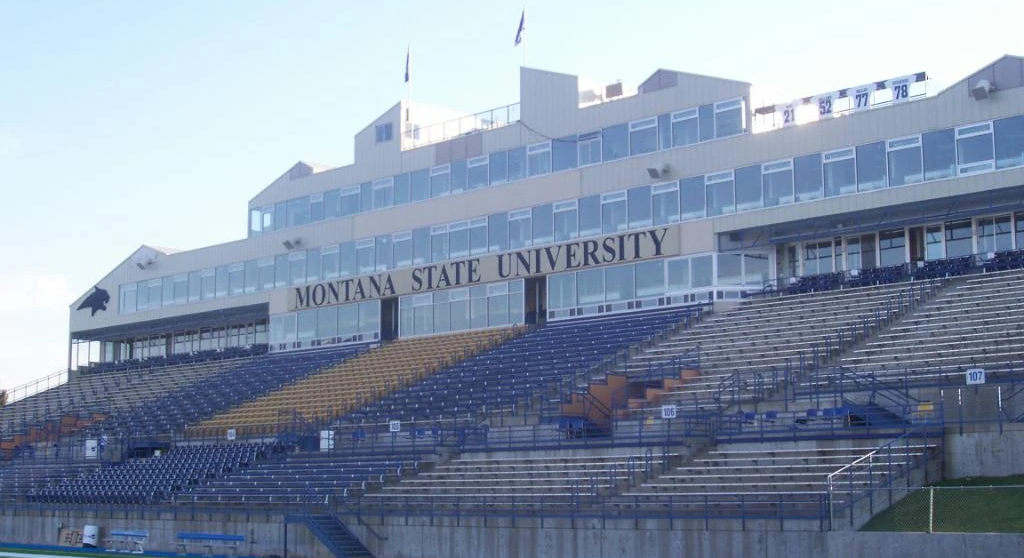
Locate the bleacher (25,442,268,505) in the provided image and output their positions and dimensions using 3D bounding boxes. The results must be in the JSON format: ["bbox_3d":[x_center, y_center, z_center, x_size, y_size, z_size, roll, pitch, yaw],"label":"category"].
[{"bbox_3d":[-16.265,8.543,68.125,6.200,2.800,10.800,8,-11,-44],"label":"bleacher"}]

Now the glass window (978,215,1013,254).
[{"bbox_3d":[18.494,-1.590,59.927,0.100,1.597,1.474,8,-11,-44],"label":"glass window"}]

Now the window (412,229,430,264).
[{"bbox_3d":[-4.899,-1.759,85.094,0.150,1.970,1.490,7,-11,-44],"label":"window"}]

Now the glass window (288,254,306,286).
[{"bbox_3d":[-12.699,-0.664,92.803,0.100,1.980,1.774,8,-11,-44],"label":"glass window"}]

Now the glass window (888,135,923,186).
[{"bbox_3d":[14.658,-4.387,58.422,0.100,1.792,1.524,8,-11,-44],"label":"glass window"}]

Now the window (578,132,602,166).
[{"bbox_3d":[3.835,-6.391,76.679,0.100,1.700,1.590,8,-11,-44],"label":"window"}]

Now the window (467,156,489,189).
[{"bbox_3d":[-1.622,-5.132,75.580,0.100,1.554,1.528,8,-11,-44],"label":"window"}]

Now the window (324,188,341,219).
[{"bbox_3d":[-10.445,-4.261,90.970,0.150,1.720,1.599,7,-10,-44],"label":"window"}]

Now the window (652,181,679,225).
[{"bbox_3d":[6.565,-3.214,66.767,0.100,1.786,1.480,8,-11,-44],"label":"window"}]

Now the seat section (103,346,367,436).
[{"bbox_3d":[-16.318,6.174,86.336,12.500,5.700,12.200,8,-11,-44],"label":"seat section"}]

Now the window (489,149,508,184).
[{"bbox_3d":[-0.703,-5.740,81.230,0.100,1.700,1.488,8,-11,-44],"label":"window"}]

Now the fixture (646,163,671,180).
[{"bbox_3d":[6.786,-4.908,72.576,0.950,0.600,0.600,7,-10,-44],"label":"fixture"}]

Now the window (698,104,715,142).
[{"bbox_3d":[8.942,-7.120,71.886,0.120,1.633,0.917,8,-11,-44],"label":"window"}]

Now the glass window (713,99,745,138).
[{"bbox_3d":[9.857,-7.237,70.961,0.120,1.670,1.709,8,-11,-44],"label":"glass window"}]

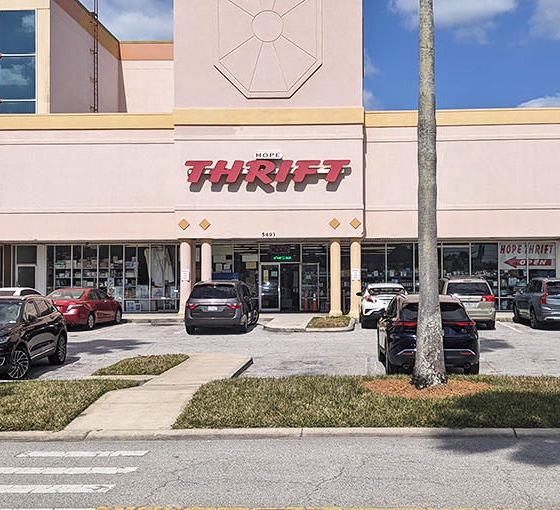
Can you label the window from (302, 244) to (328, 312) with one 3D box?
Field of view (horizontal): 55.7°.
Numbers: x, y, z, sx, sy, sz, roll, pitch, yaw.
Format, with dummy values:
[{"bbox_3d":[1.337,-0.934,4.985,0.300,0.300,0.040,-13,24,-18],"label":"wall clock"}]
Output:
[{"bbox_3d":[1.559,1.032,23.300,1.150,3.000,0.120,0,-1,0],"label":"window"}]

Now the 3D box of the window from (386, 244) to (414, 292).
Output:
[{"bbox_3d":[5.634,0.761,24.852,1.328,2.582,0.120,0,-1,2],"label":"window"}]

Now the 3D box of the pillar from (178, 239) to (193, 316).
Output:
[{"bbox_3d":[-3.850,0.950,21.800,0.520,3.160,0.520,0,-1,0],"label":"pillar"}]

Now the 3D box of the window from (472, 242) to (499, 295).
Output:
[{"bbox_3d":[8.964,0.745,23.250,1.230,2.750,0.120,0,-1,0],"label":"window"}]

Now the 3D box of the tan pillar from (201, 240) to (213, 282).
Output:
[{"bbox_3d":[-3.010,0.940,21.800,0.520,3.160,0.520,0,-1,0],"label":"tan pillar"}]

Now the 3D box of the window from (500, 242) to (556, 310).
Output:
[{"bbox_3d":[10.849,0.964,23.250,2.540,3.020,0.120,0,-1,0],"label":"window"}]

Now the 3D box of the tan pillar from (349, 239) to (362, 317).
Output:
[{"bbox_3d":[3.244,0.997,22.850,0.520,3.416,0.520,0,-1,0],"label":"tan pillar"}]

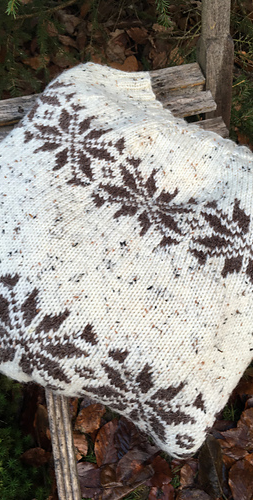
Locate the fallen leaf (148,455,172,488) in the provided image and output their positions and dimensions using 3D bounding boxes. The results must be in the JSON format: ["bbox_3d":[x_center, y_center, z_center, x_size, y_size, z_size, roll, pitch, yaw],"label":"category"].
[{"bbox_3d":[0.066,0.441,0.821,0.046,0.018,0.062,-11,66,-5],"label":"fallen leaf"}]

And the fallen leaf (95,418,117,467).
[{"bbox_3d":[-0.034,0.388,0.845,0.055,0.020,0.081,-10,66,-5],"label":"fallen leaf"}]

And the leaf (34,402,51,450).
[{"bbox_3d":[-0.170,0.363,0.857,0.035,0.020,0.092,-15,66,-7],"label":"leaf"}]

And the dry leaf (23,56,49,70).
[{"bbox_3d":[-0.256,-0.554,1.223,0.061,0.018,0.067,40,68,19],"label":"dry leaf"}]

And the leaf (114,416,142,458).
[{"bbox_3d":[0.004,0.332,0.739,0.043,0.018,0.068,1,61,1],"label":"leaf"}]

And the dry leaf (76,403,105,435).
[{"bbox_3d":[-0.065,0.303,0.754,0.042,0.018,0.054,17,63,9],"label":"dry leaf"}]

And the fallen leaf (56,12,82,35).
[{"bbox_3d":[-0.185,-0.711,1.305,0.090,0.022,0.056,39,71,16],"label":"fallen leaf"}]

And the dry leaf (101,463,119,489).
[{"bbox_3d":[-0.031,0.382,0.711,0.031,0.018,0.034,-15,62,-8],"label":"dry leaf"}]

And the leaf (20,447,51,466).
[{"bbox_3d":[-0.154,0.348,0.707,0.047,0.018,0.028,21,63,11],"label":"leaf"}]

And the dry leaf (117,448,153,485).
[{"bbox_3d":[0.010,0.366,0.720,0.070,0.018,0.035,-39,68,-19],"label":"dry leaf"}]

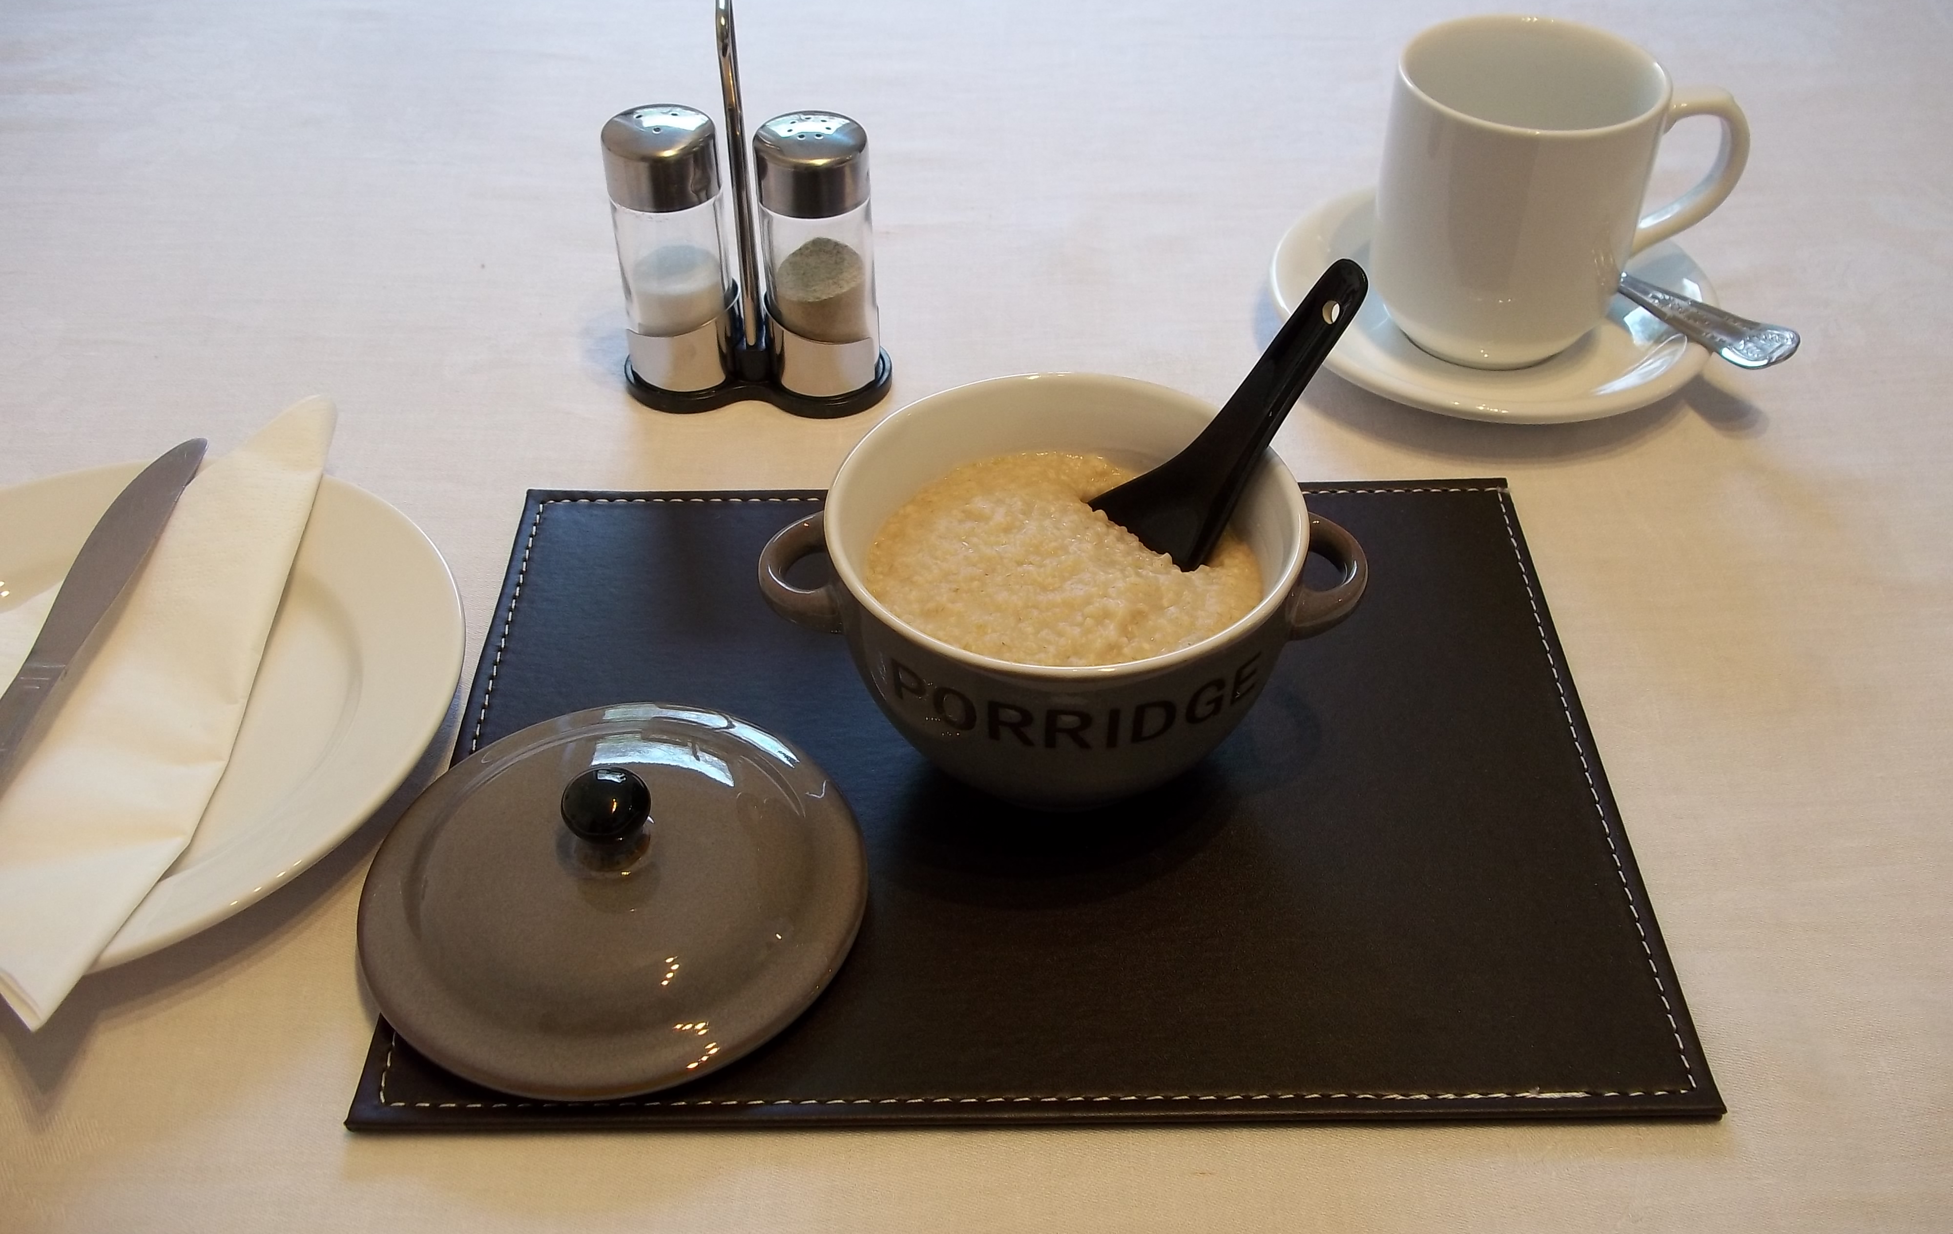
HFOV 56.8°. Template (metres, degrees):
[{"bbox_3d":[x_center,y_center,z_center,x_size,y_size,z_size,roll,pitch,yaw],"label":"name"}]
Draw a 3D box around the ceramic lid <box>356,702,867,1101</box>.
[{"bbox_3d":[-0.088,0.055,0.432,0.122,0.045,0.122,0,43,0],"label":"ceramic lid"}]

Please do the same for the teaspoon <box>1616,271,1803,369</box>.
[{"bbox_3d":[0.224,-0.117,0.629,0.029,0.018,0.138,-22,41,-22],"label":"teaspoon"}]

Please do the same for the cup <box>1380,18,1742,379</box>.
[{"bbox_3d":[0.191,-0.135,0.598,0.113,0.093,0.084,6,43,7],"label":"cup"}]

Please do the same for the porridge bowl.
[{"bbox_3d":[0.022,0.002,0.464,0.153,0.077,0.119,0,43,1],"label":"porridge bowl"}]

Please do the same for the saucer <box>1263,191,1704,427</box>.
[{"bbox_3d":[0.177,-0.106,0.626,0.150,0.021,0.150,0,43,0],"label":"saucer"}]

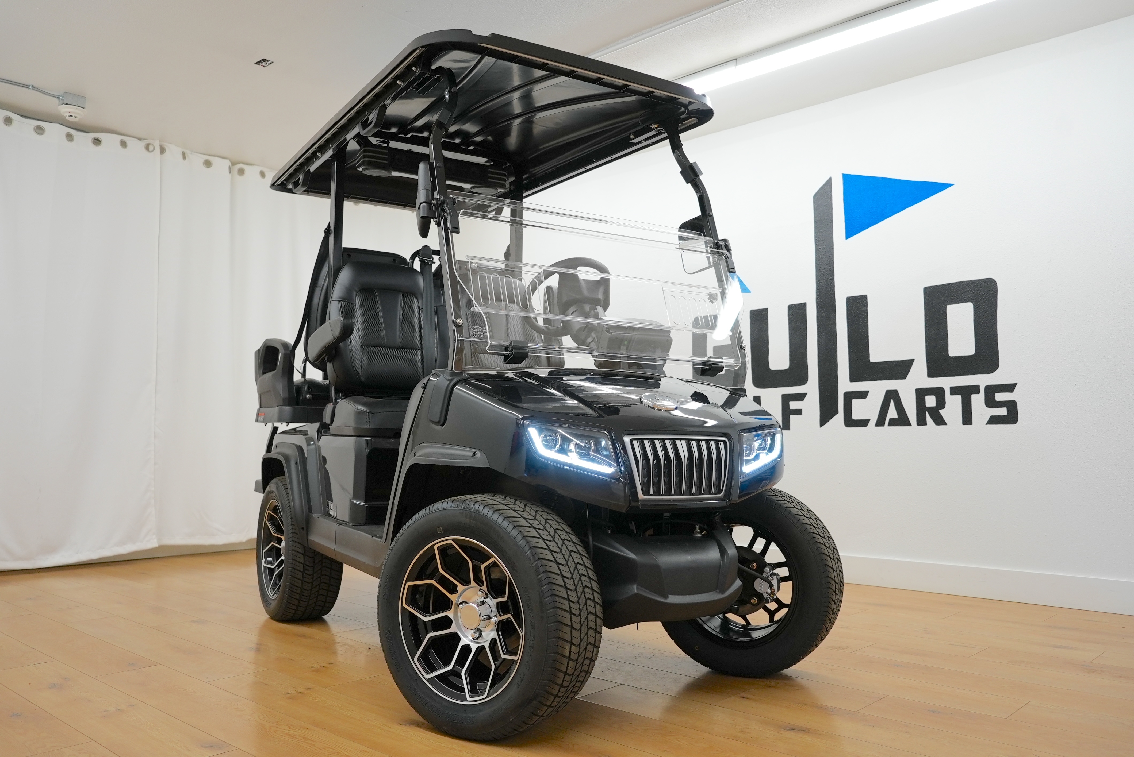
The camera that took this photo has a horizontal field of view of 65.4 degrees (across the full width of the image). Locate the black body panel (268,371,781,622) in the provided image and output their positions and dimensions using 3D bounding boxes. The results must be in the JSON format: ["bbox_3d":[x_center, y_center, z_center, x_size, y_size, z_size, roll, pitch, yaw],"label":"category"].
[{"bbox_3d":[-0.268,0.360,3.209,1.100,0.660,2.180,2,-5,-32],"label":"black body panel"}]

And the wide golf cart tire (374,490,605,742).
[{"bbox_3d":[-0.200,0.586,2.216,0.585,0.585,0.230,-3,-5,33],"label":"wide golf cart tire"}]

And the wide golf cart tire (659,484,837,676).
[{"bbox_3d":[0.552,0.618,2.754,0.585,0.585,0.230,-3,-5,32],"label":"wide golf cart tire"}]

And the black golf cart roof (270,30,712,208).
[{"bbox_3d":[-0.401,-0.954,3.547,1.129,0.125,1.937,2,-4,-32],"label":"black golf cart roof"}]

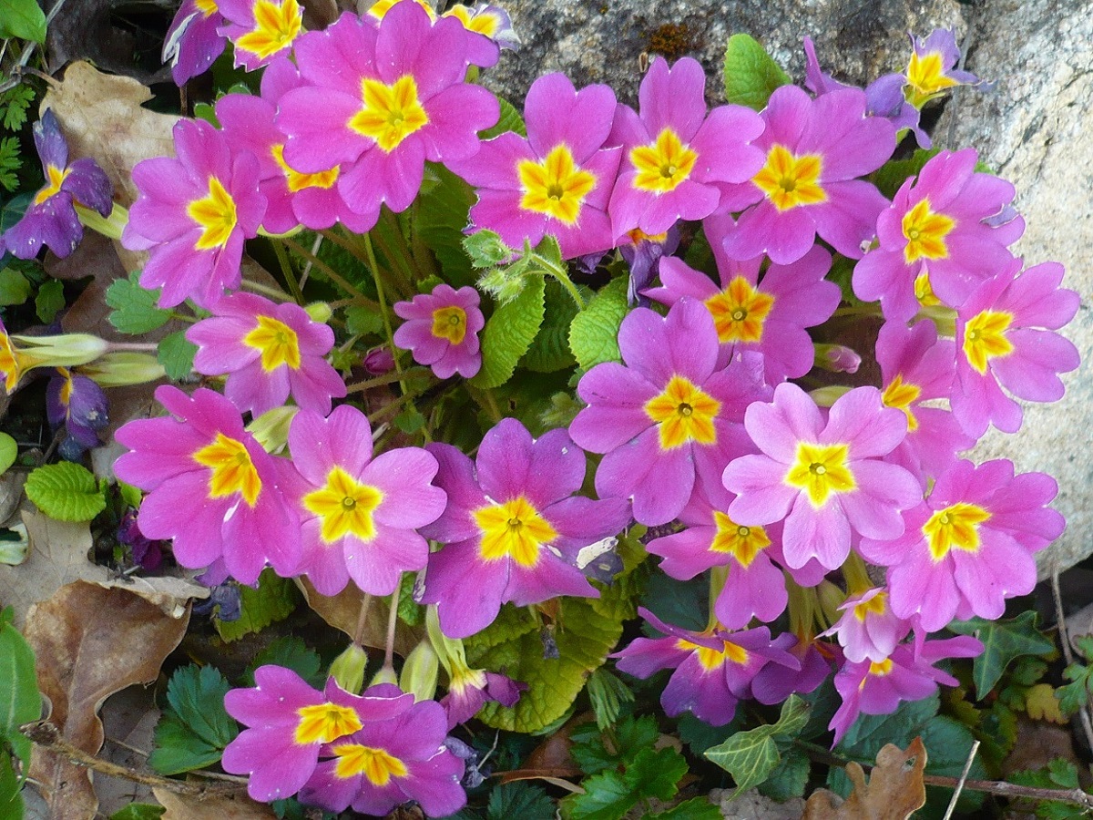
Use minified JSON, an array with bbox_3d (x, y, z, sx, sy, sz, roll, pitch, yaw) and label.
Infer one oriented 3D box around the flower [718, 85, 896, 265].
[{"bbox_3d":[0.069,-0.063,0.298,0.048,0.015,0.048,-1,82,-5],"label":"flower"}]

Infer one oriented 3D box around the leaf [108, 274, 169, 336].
[{"bbox_3d":[-0.105,-0.028,0.285,0.019,0.006,0.017,5,73,2],"label":"leaf"}]

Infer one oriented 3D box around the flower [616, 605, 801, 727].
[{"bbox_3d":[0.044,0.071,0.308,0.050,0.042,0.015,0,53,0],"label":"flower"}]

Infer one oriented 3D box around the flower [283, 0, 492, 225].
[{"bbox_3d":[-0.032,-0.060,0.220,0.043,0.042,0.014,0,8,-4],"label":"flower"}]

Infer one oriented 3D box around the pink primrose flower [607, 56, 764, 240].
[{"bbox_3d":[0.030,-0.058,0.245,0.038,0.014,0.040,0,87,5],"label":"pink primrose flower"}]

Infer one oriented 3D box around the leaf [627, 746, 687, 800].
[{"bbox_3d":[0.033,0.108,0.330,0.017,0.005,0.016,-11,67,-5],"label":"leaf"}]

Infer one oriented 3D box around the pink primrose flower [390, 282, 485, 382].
[{"bbox_3d":[-0.029,-0.021,0.300,0.025,0.026,0.010,16,13,14],"label":"pink primrose flower"}]

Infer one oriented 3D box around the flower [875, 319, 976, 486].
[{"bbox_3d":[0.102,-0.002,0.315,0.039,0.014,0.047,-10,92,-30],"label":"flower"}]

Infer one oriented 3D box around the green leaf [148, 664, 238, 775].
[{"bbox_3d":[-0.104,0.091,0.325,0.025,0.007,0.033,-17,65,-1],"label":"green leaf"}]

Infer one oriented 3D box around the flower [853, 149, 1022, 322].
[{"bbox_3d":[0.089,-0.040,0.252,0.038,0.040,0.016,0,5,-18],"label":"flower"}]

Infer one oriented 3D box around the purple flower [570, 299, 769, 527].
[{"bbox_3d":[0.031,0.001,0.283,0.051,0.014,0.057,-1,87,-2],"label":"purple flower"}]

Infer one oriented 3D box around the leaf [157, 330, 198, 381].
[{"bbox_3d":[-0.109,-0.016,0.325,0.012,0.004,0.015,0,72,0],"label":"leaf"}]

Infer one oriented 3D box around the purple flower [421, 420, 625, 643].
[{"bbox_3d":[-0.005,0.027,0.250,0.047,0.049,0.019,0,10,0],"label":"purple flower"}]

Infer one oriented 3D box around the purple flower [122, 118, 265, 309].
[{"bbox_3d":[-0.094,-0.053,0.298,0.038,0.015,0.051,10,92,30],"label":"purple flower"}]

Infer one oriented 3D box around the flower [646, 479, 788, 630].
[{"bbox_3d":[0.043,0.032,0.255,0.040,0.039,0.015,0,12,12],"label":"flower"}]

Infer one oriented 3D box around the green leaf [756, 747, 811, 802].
[{"bbox_3d":[0.062,0.096,0.295,0.015,0.004,0.018,-6,76,-7],"label":"green leaf"}]

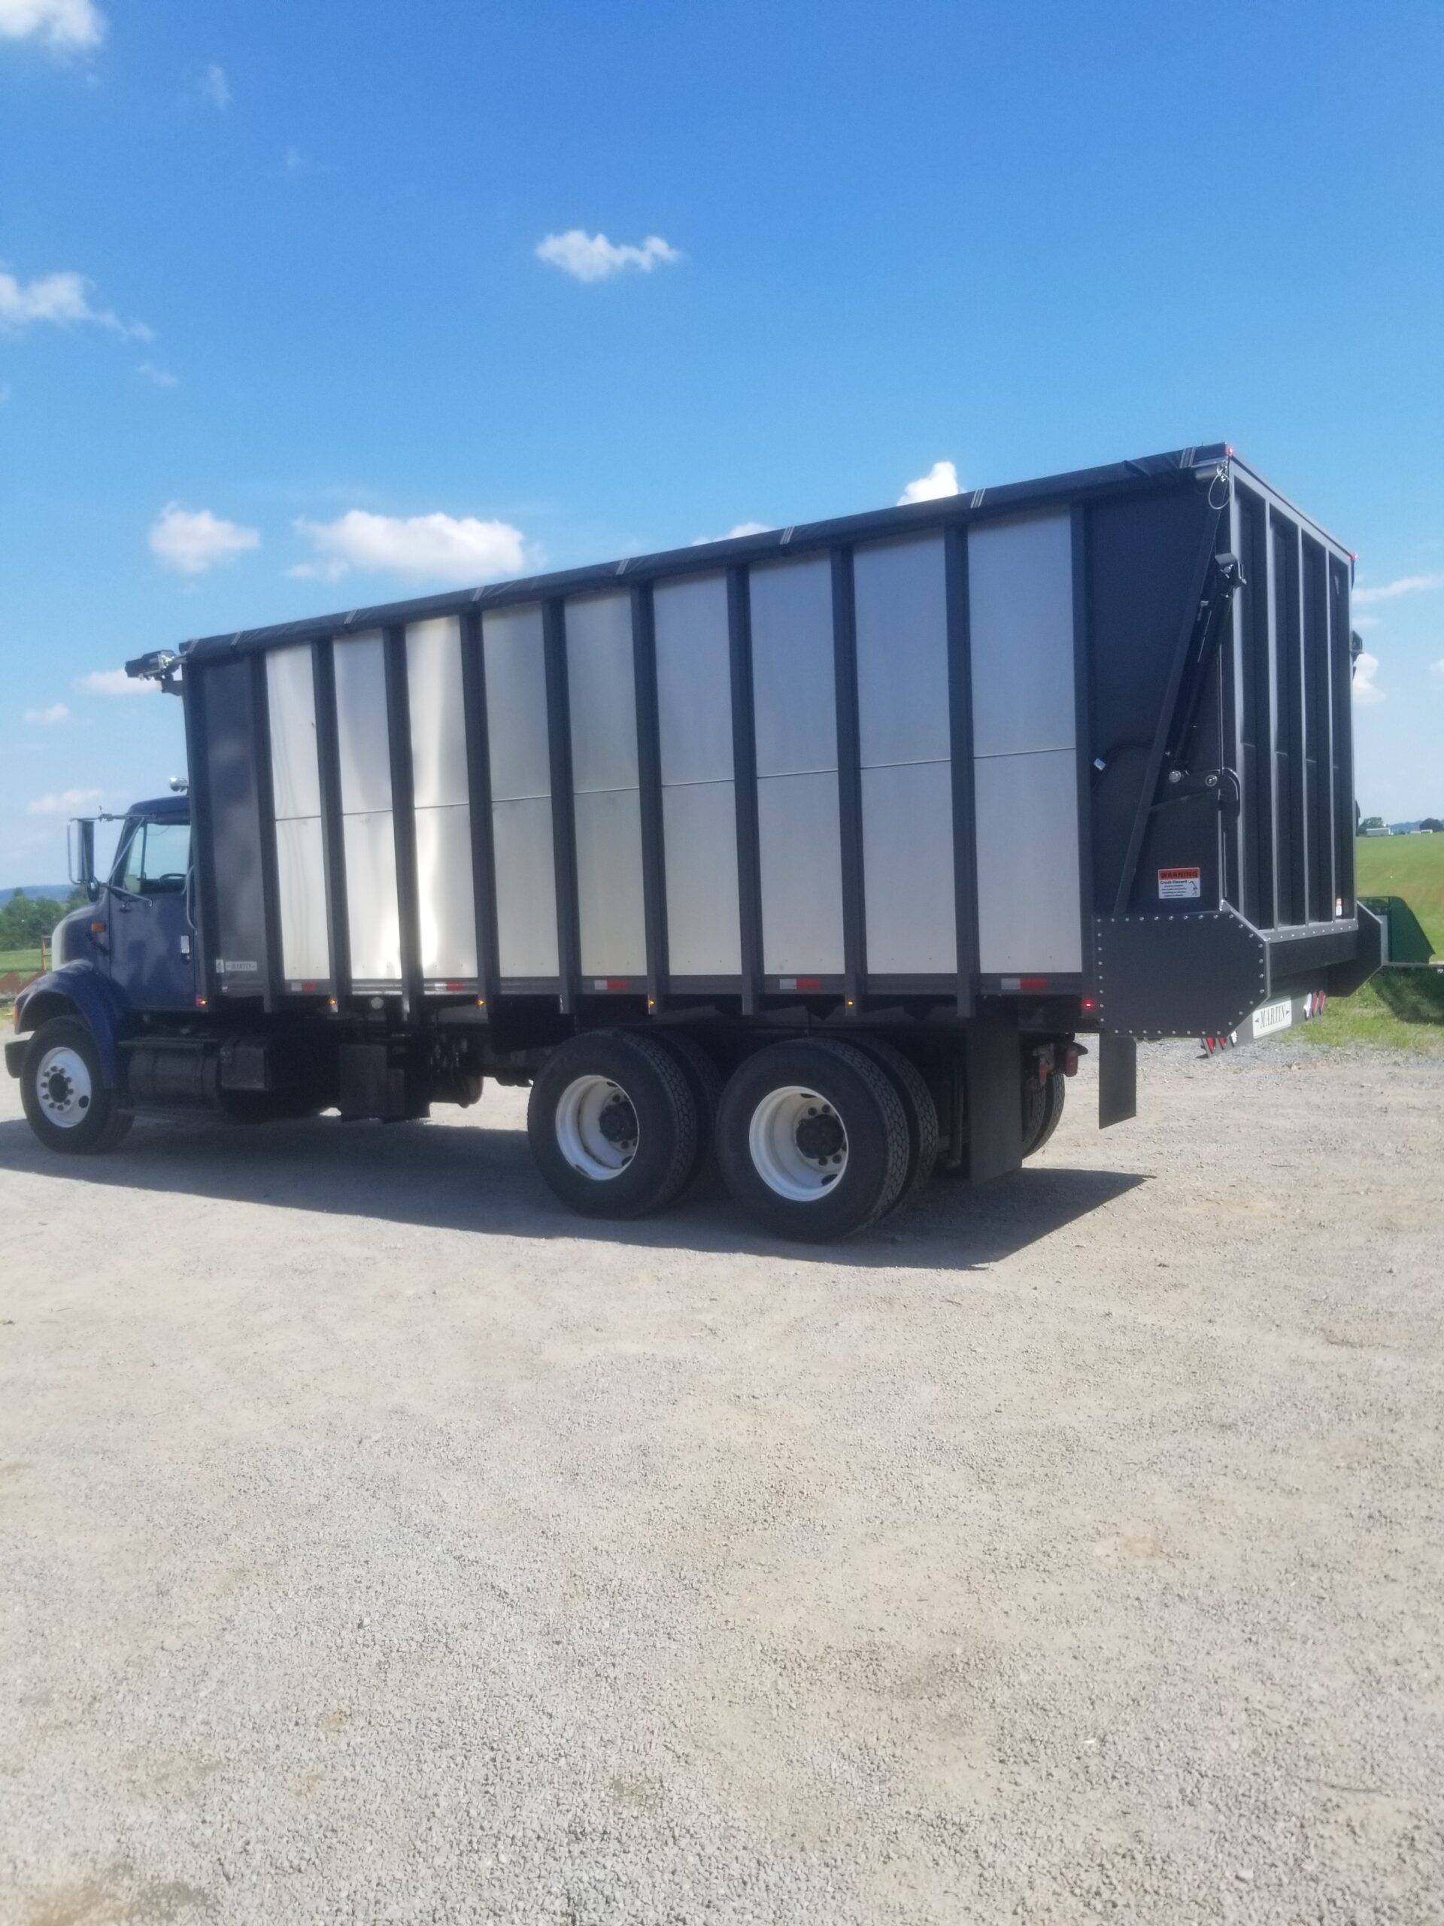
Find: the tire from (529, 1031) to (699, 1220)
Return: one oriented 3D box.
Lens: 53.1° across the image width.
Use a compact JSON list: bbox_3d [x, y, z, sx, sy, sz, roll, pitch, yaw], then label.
[{"bbox_3d":[-0.634,0.912,8.217,1.040,1.040,0.280,0,4,34],"label":"tire"}]

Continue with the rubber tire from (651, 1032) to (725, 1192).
[{"bbox_3d":[-0.455,0.888,8.488,1.040,1.040,0.280,0,4,34],"label":"rubber tire"}]

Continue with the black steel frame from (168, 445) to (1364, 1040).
[{"bbox_3d":[0.013,-0.991,8.914,6.900,2.440,2.600,0,4,34],"label":"black steel frame"}]

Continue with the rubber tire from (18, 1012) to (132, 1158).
[{"bbox_3d":[-4.947,0.933,11.103,1.040,1.040,0.280,-1,4,27],"label":"rubber tire"}]

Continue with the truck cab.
[{"bbox_3d":[-4.072,-0.496,11.661,2.290,1.650,2.200,0,4,34],"label":"truck cab"}]

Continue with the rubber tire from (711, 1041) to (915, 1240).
[{"bbox_3d":[0.460,0.906,7.492,1.040,1.040,0.280,0,4,34],"label":"rubber tire"}]

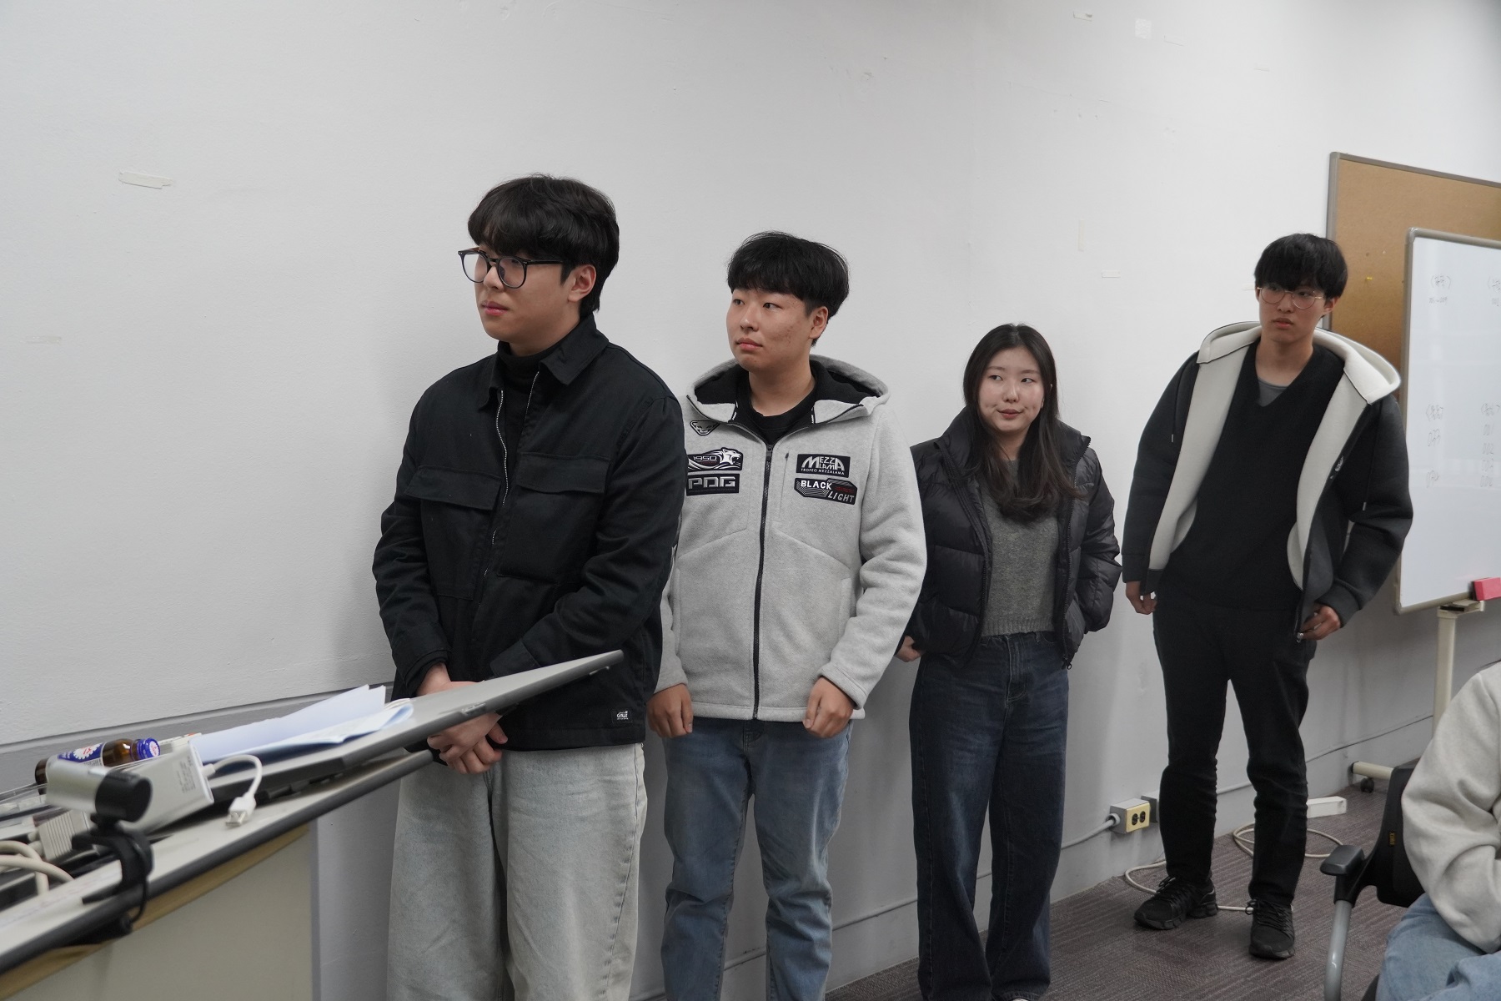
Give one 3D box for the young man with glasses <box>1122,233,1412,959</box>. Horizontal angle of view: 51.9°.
[{"bbox_3d":[1.300,0.222,3.895,0.630,1.760,0.380,2,5,31],"label":"young man with glasses"}]

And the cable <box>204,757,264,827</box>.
[{"bbox_3d":[-0.504,0.279,1.509,0.052,0.055,0.110,-2,4,-25],"label":"cable"}]

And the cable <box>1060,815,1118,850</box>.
[{"bbox_3d":[0.935,0.919,4.269,0.040,0.060,0.270,4,6,45],"label":"cable"}]

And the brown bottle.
[{"bbox_3d":[-0.683,0.279,1.622,0.121,0.046,0.046,-17,0,6],"label":"brown bottle"}]

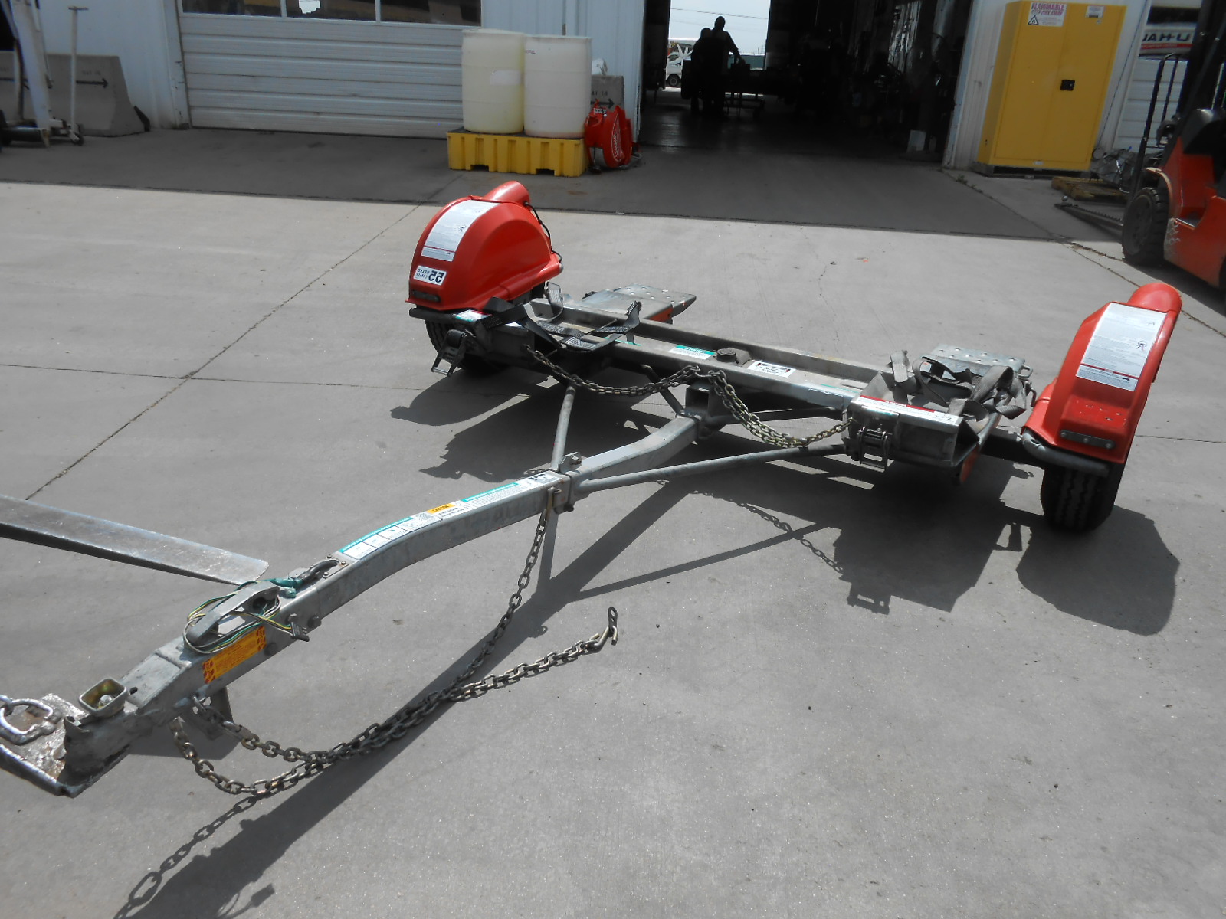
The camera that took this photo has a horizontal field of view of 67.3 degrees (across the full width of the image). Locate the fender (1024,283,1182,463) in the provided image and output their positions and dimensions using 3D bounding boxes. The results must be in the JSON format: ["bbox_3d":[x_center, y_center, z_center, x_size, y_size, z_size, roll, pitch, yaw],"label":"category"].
[{"bbox_3d":[1.464,-0.319,2.708,0.270,0.380,0.700,16,29,26],"label":"fender"}]

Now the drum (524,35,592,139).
[{"bbox_3d":[-0.512,-3.481,8.557,0.600,0.870,0.600,5,26,4],"label":"drum"}]

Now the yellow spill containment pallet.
[{"bbox_3d":[-0.870,-2.947,8.779,1.270,0.330,0.680,5,26,4],"label":"yellow spill containment pallet"}]

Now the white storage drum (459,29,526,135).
[{"bbox_3d":[-1.115,-3.551,8.650,0.600,0.870,0.600,5,26,4],"label":"white storage drum"}]

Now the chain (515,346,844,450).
[{"bbox_3d":[0.207,-0.205,2.754,1.020,0.170,0.120,16,29,26],"label":"chain"}]

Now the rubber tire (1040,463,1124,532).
[{"bbox_3d":[1.482,-0.085,2.788,0.200,0.620,0.620,16,29,26],"label":"rubber tire"}]

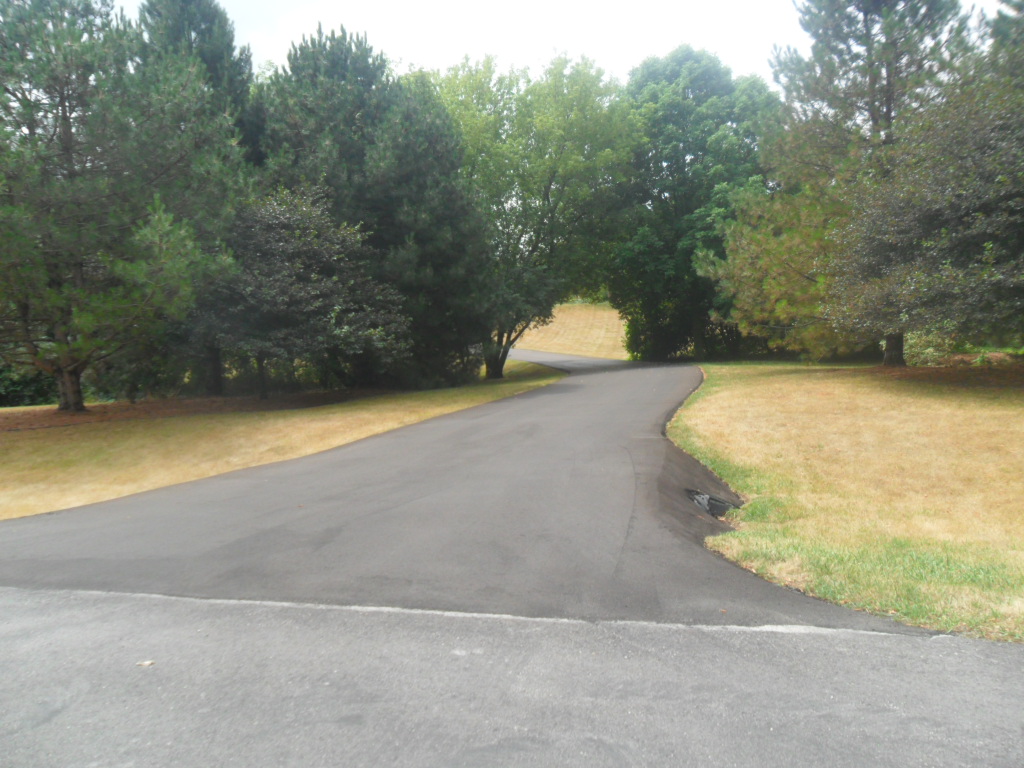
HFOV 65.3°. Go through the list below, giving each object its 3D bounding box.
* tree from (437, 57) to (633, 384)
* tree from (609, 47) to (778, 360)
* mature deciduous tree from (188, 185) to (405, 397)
[{"bbox_3d":[0.879,-5.524,26.500,6.240,10.360,6.400,0,3,0],"label":"tree"},{"bbox_3d":[7.613,-7.571,33.500,6.900,12.780,7.300,0,3,0],"label":"tree"},{"bbox_3d":[-4.823,-2.074,18.300,4.700,4.670,4.900,0,3,0],"label":"mature deciduous tree"}]

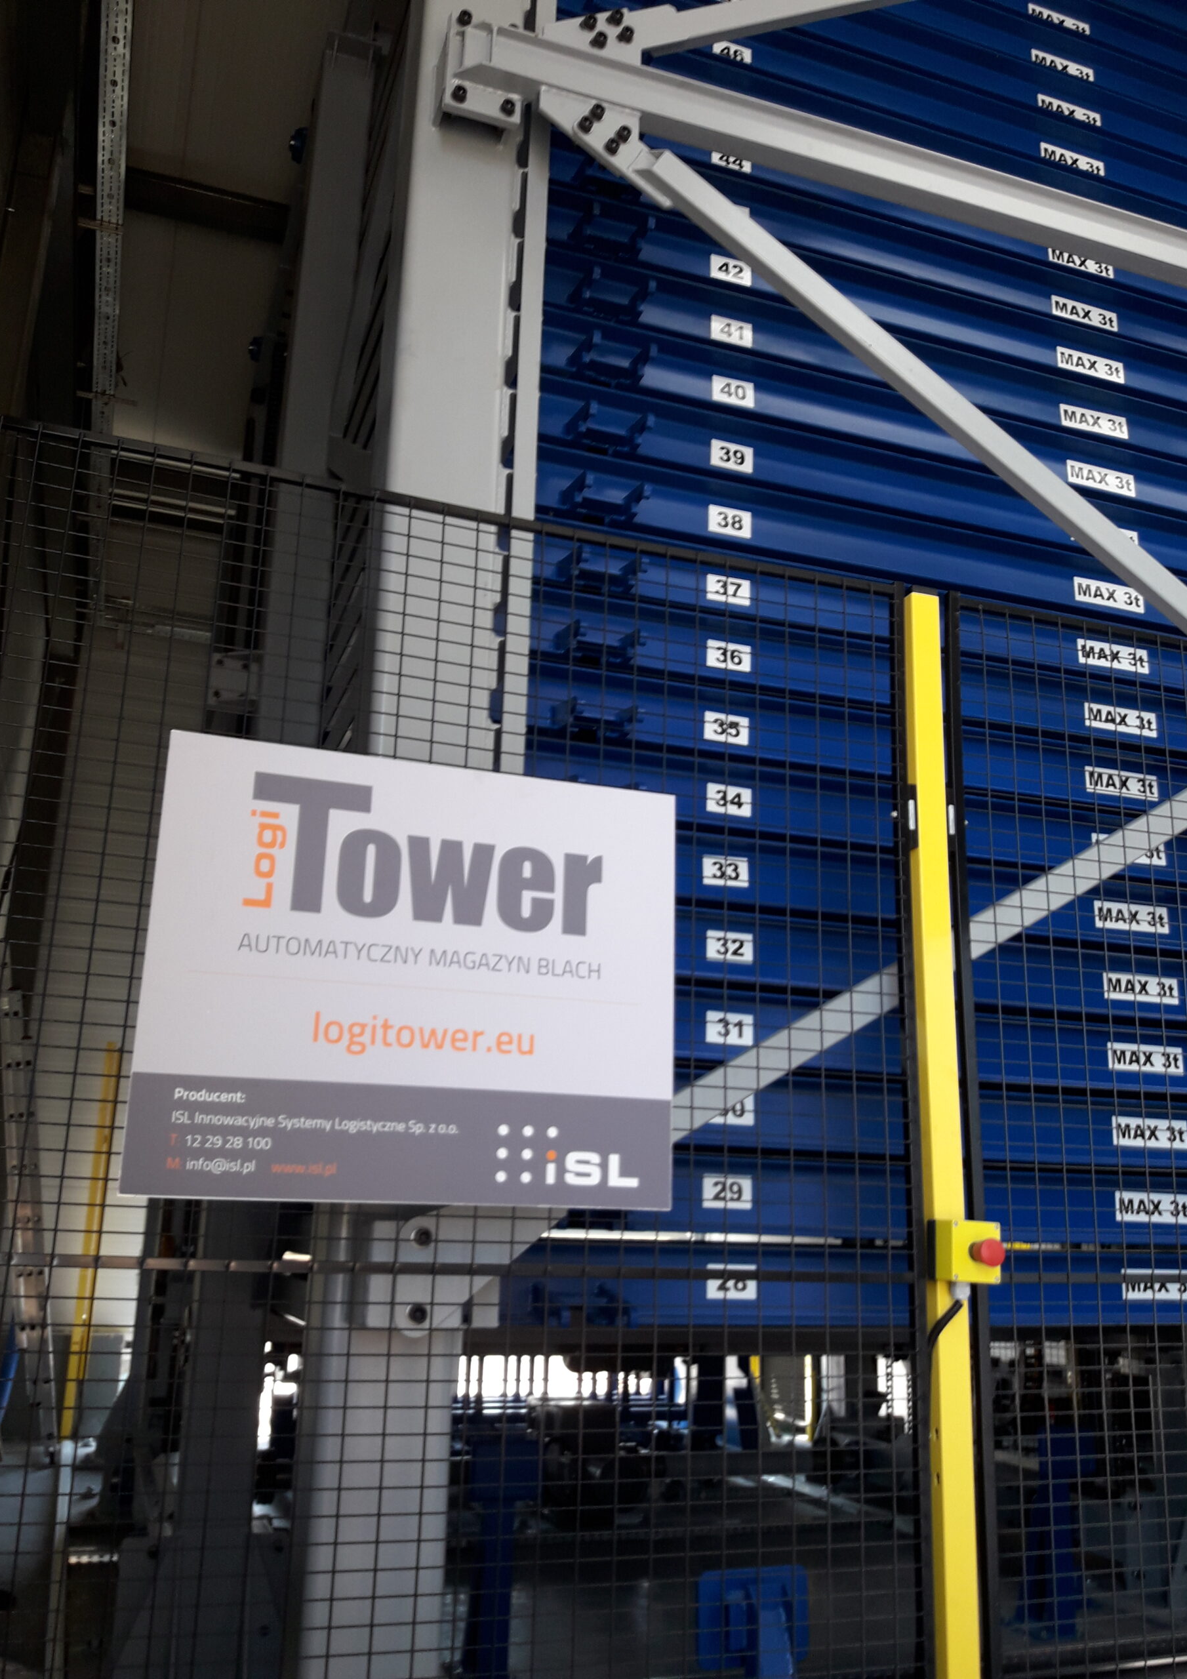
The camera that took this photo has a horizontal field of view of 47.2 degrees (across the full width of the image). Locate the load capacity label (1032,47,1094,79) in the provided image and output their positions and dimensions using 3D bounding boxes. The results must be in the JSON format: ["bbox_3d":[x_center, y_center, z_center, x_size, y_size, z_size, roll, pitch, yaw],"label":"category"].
[{"bbox_3d":[1.295,-2.122,3.738,0.200,0.060,0.005,7,-16,-18],"label":"load capacity label"}]

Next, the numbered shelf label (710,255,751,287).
[{"bbox_3d":[0.324,-1.332,3.183,0.100,0.060,0.005,7,-16,-18],"label":"numbered shelf label"}]

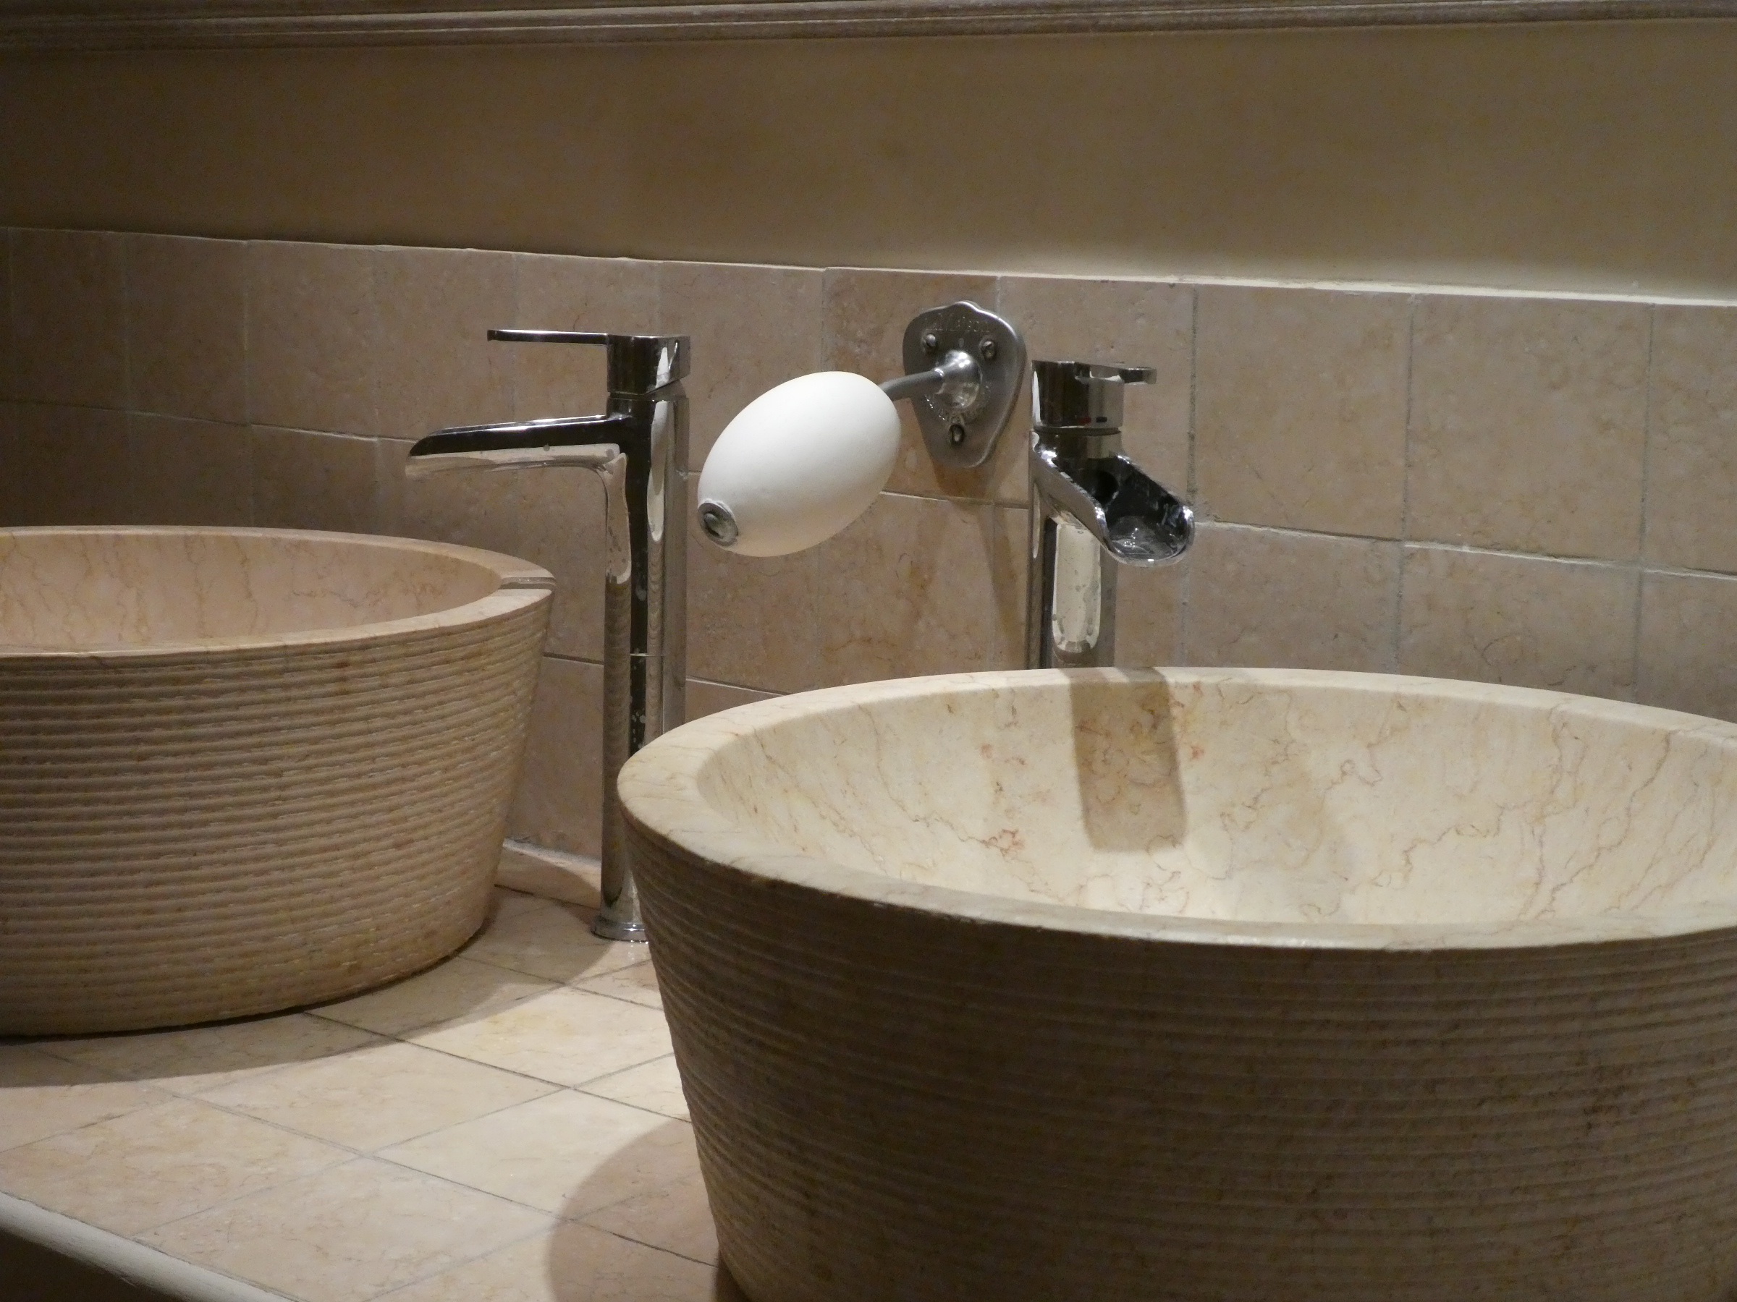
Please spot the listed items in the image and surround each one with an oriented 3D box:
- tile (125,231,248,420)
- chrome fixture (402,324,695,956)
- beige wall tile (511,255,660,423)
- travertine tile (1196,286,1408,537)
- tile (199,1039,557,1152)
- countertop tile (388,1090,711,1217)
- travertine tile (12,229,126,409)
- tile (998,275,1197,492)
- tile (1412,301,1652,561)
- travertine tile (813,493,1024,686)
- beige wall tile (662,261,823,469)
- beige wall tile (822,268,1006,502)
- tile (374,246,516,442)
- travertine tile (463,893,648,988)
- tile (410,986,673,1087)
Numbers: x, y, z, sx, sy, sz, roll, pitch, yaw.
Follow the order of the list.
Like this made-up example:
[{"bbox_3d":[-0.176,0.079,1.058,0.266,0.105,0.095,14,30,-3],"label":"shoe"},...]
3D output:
[{"bbox_3d":[-0.391,-0.187,1.573,0.100,0.102,0.010,8,13,35],"label":"tile"},{"bbox_3d":[-0.156,-0.007,1.324,0.138,0.297,0.044,1,9,-8],"label":"chrome fixture"},{"bbox_3d":[-0.143,-0.151,1.398,0.100,0.102,0.010,8,13,35],"label":"beige wall tile"},{"bbox_3d":[0.187,-0.103,1.165,0.100,0.102,0.010,8,13,35],"label":"travertine tile"},{"bbox_3d":[-0.190,0.176,1.050,0.100,0.010,0.103,8,11,37],"label":"tile"},{"bbox_3d":[-0.114,0.195,1.034,0.102,0.010,0.108,8,11,36],"label":"countertop tile"},{"bbox_3d":[-0.475,-0.199,1.625,0.107,0.103,0.010,8,11,36],"label":"travertine tile"},{"bbox_3d":[0.104,-0.115,1.224,0.100,0.102,0.010,8,13,35],"label":"tile"},{"bbox_3d":[0.265,-0.089,1.083,0.099,0.099,0.010,8,11,36],"label":"tile"},{"bbox_3d":[0.019,-0.021,1.277,0.102,0.103,0.010,8,11,36],"label":"travertine tile"},{"bbox_3d":[-0.060,-0.137,1.321,0.100,0.099,0.010,8,11,36],"label":"beige wall tile"},{"bbox_3d":[0.022,-0.127,1.282,0.100,0.102,0.010,8,13,35],"label":"beige wall tile"},{"bbox_3d":[-0.225,-0.163,1.456,0.100,0.102,0.010,8,13,35],"label":"tile"},{"bbox_3d":[-0.148,0.148,1.330,0.102,0.010,0.108,8,11,36],"label":"travertine tile"},{"bbox_3d":[-0.125,0.165,1.133,0.100,0.010,0.103,8,11,37],"label":"tile"}]

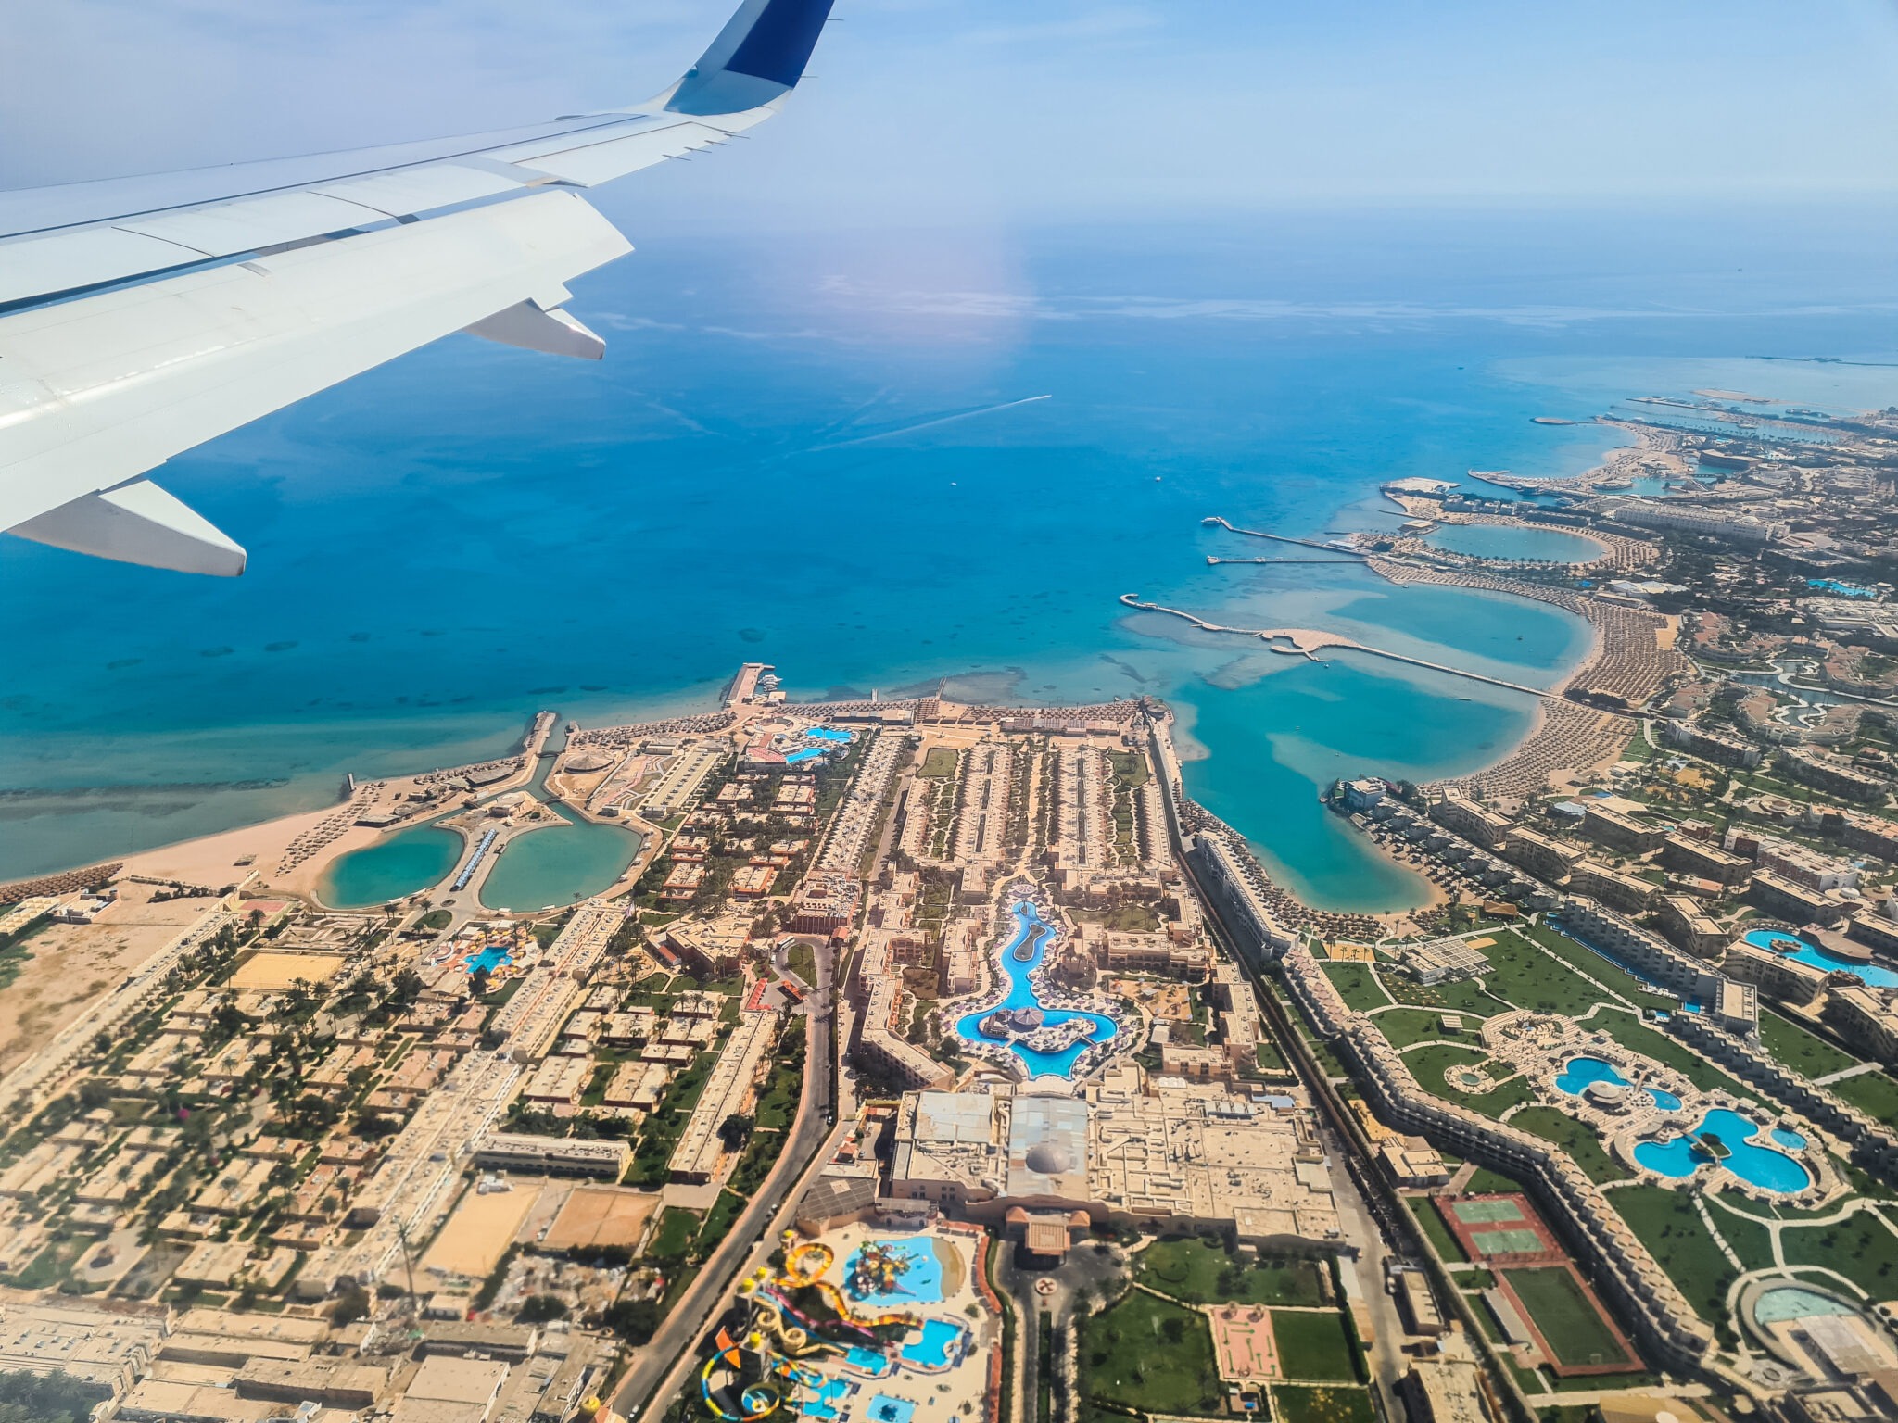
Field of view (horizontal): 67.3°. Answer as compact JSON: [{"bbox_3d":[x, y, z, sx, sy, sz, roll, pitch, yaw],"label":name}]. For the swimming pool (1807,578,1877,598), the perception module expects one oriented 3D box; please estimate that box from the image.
[{"bbox_3d":[828.819,-113.561,1328.888,37.680,2.000,64.840,-5,21,-13],"label":"swimming pool"}]

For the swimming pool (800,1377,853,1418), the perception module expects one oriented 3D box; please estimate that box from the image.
[{"bbox_3d":[-39.639,220.661,457.877,11.600,1.500,16.800,5,21,14],"label":"swimming pool"}]

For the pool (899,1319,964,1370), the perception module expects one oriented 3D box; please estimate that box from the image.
[{"bbox_3d":[-5.244,212.589,478.646,16.910,1.500,19.350,7,22,18],"label":"pool"}]

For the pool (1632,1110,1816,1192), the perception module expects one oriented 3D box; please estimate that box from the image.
[{"bbox_3d":[308.790,178.730,563.338,65.000,2.000,49.300,-12,23,-27],"label":"pool"}]

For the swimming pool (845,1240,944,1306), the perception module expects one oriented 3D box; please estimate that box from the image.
[{"bbox_3d":[-19.843,200.963,509.326,35.130,1.200,33.090,-3,21,-7],"label":"swimming pool"}]

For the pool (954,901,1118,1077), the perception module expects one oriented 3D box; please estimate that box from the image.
[{"bbox_3d":[41.160,132.158,691.806,73.280,2.000,161.090,0,21,1],"label":"pool"}]

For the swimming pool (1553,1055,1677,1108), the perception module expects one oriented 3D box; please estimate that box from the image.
[{"bbox_3d":[287.038,159.877,613.741,49.330,2.000,31.580,6,22,16],"label":"swimming pool"}]

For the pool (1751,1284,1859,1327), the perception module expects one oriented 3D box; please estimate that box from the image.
[{"bbox_3d":[292.793,205.636,491.568,36.080,1.500,16.540,-4,21,-9],"label":"pool"}]

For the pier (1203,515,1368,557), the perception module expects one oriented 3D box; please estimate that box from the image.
[{"bbox_3d":[356.088,-187.707,1542.784,36.760,3.000,216.870,-14,25,-32],"label":"pier"}]

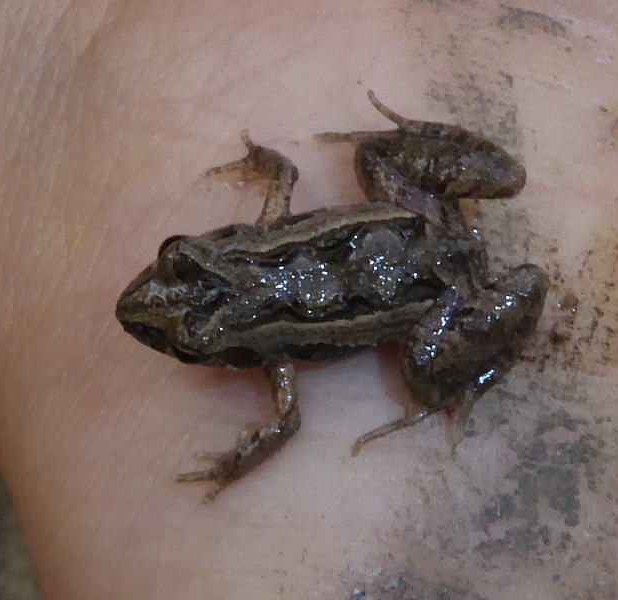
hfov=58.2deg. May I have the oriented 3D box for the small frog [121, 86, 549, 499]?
[{"bbox_3d":[0.002,-0.001,0.037,0.029,0.009,0.028,-7,83,-1],"label":"small frog"}]

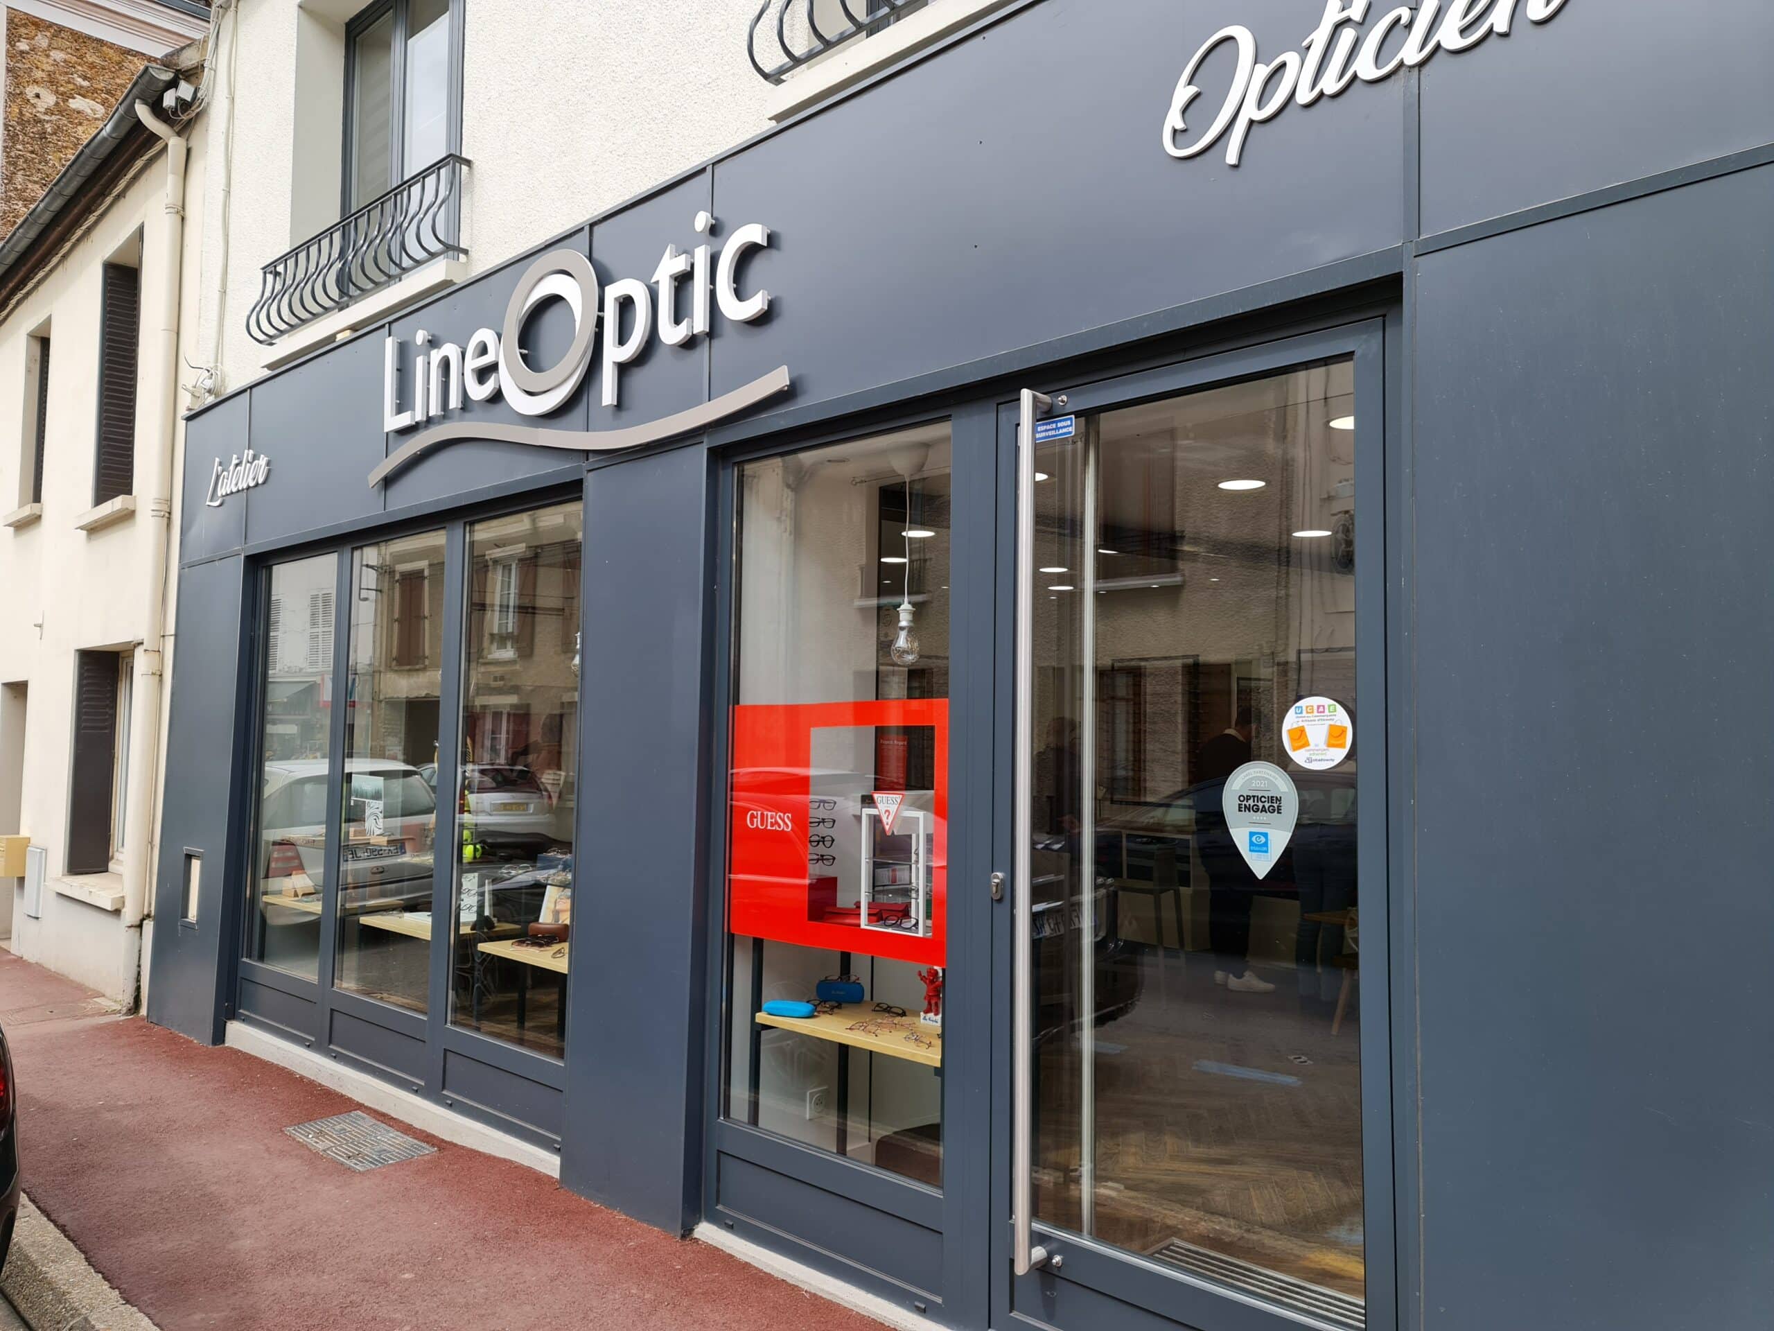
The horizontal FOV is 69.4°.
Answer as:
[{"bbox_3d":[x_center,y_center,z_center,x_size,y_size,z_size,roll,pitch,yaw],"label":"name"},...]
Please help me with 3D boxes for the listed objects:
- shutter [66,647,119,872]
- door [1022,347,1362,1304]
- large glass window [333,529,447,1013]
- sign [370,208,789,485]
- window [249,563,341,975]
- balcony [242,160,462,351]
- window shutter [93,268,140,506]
[{"bbox_3d":[-5.452,0.660,8.805,0.060,1.530,0.240,-3,-5,44],"label":"shutter"},{"bbox_3d":[0.604,0.332,2.788,0.865,1.910,0.060,-3,-5,44],"label":"door"},{"bbox_3d":[-2.119,0.426,5.411,0.880,1.990,0.060,-3,-5,44],"label":"large glass window"},{"bbox_3d":[-1.204,-1.053,4.458,2.640,0.725,0.075,-3,-5,44],"label":"sign"},{"bbox_3d":[-2.876,0.479,6.137,0.920,1.965,0.060,-3,-5,44],"label":"window"},{"bbox_3d":[-2.445,-1.823,5.817,2.080,0.470,0.140,-3,-5,44],"label":"balcony"},{"bbox_3d":[-5.298,-1.942,8.832,0.060,1.650,0.200,-3,-5,44],"label":"window shutter"}]

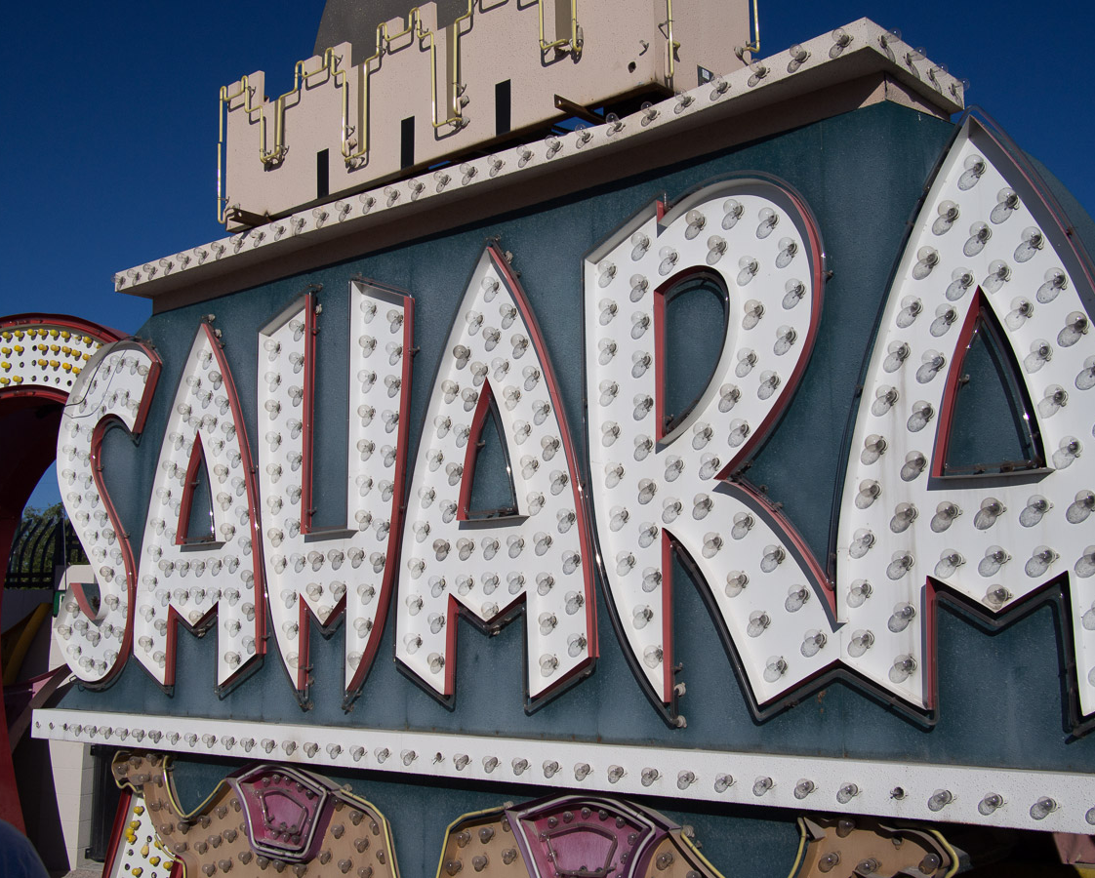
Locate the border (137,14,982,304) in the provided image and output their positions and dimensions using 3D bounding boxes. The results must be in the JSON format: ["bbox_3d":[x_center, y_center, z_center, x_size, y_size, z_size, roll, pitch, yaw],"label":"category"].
[{"bbox_3d":[-0.404,-1.005,5.872,4.355,0.098,0.680,-8,-11,41],"label":"border"}]

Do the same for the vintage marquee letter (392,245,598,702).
[{"bbox_3d":[-0.241,0.117,5.303,1.031,1.796,0.142,-8,-11,41],"label":"vintage marquee letter"}]

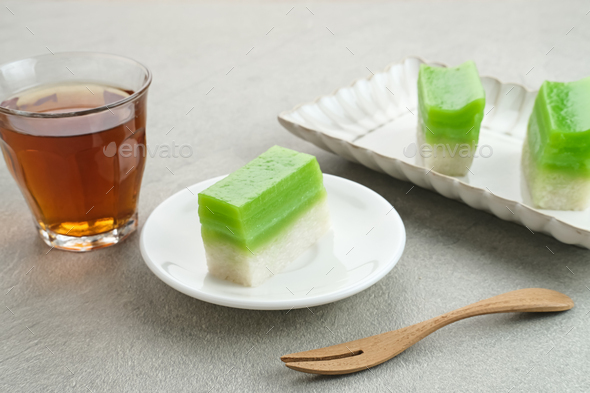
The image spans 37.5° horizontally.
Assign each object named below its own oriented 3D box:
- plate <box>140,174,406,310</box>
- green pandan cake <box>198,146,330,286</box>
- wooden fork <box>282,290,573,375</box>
[{"bbox_3d":[-0.011,0.024,0.445,0.133,0.017,0.133,0,29,0],"label":"plate"},{"bbox_3d":[-0.013,0.008,0.427,0.027,0.044,0.065,19,34,30],"label":"green pandan cake"},{"bbox_3d":[0.062,0.057,0.385,0.140,0.015,0.019,-10,30,-17],"label":"wooden fork"}]

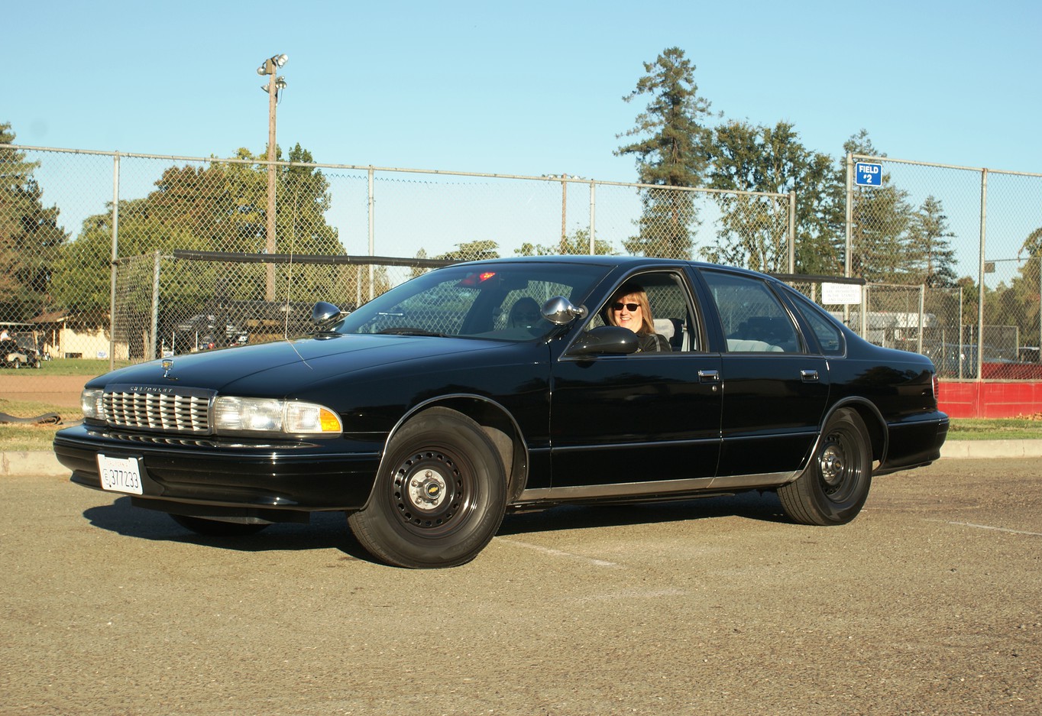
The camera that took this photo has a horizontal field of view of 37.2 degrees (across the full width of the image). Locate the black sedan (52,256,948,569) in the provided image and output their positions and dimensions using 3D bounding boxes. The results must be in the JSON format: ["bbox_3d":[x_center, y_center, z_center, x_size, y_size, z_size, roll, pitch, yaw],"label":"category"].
[{"bbox_3d":[0.230,0.178,8.280,2.000,1.415,5.430,1,1,44],"label":"black sedan"}]

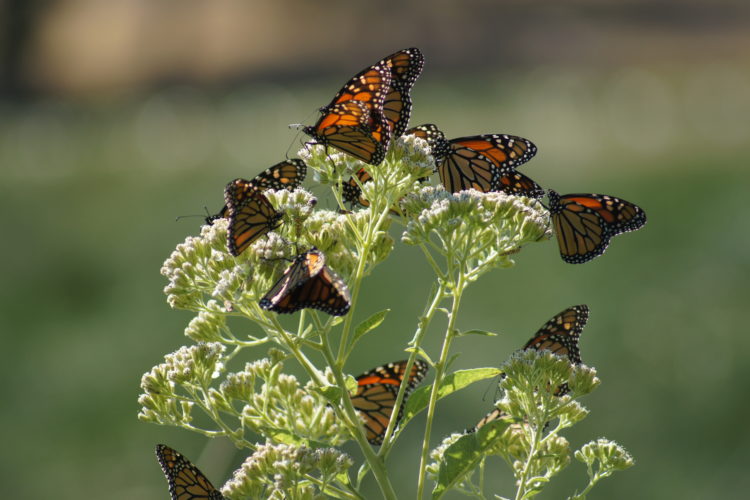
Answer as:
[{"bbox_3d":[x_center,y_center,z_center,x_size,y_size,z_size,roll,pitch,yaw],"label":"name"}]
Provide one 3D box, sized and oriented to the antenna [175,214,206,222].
[{"bbox_3d":[-0.089,-0.015,3.800,0.016,0.003,0.004,0,4,0],"label":"antenna"}]

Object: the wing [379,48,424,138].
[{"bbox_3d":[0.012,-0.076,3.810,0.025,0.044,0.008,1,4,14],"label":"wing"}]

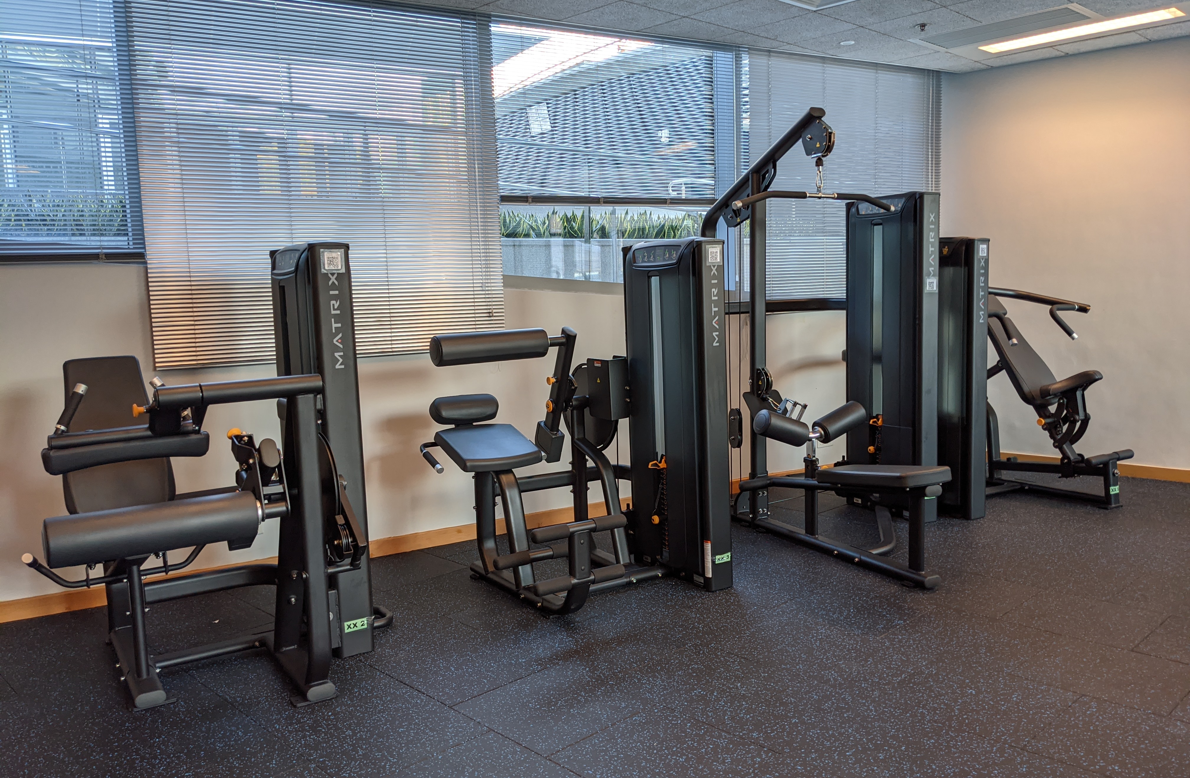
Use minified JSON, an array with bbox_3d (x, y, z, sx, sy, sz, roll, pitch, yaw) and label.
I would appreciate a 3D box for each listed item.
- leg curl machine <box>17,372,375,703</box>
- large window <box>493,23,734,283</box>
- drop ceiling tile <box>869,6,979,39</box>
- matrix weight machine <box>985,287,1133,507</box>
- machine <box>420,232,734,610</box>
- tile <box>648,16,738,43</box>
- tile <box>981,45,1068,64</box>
[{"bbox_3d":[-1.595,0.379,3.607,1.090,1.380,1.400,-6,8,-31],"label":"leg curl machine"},{"bbox_3d":[0.167,-1.391,5.655,1.708,1.438,0.100,-6,8,-29],"label":"large window"},{"bbox_3d":[1.957,-2.183,5.540,0.510,0.020,0.506,-8,9,-43],"label":"drop ceiling tile"},{"bbox_3d":[2.759,-0.010,6.008,0.995,1.367,1.275,-6,8,-29],"label":"matrix weight machine"},{"bbox_3d":[-0.160,0.136,4.373,1.150,1.590,1.100,-6,8,-31],"label":"machine"},{"bbox_3d":[0.563,-2.140,5.531,0.510,0.020,0.377,-8,9,-43],"label":"tile"},{"bbox_3d":[2.997,-2.336,6.526,0.326,0.020,0.510,-8,9,-43],"label":"tile"}]

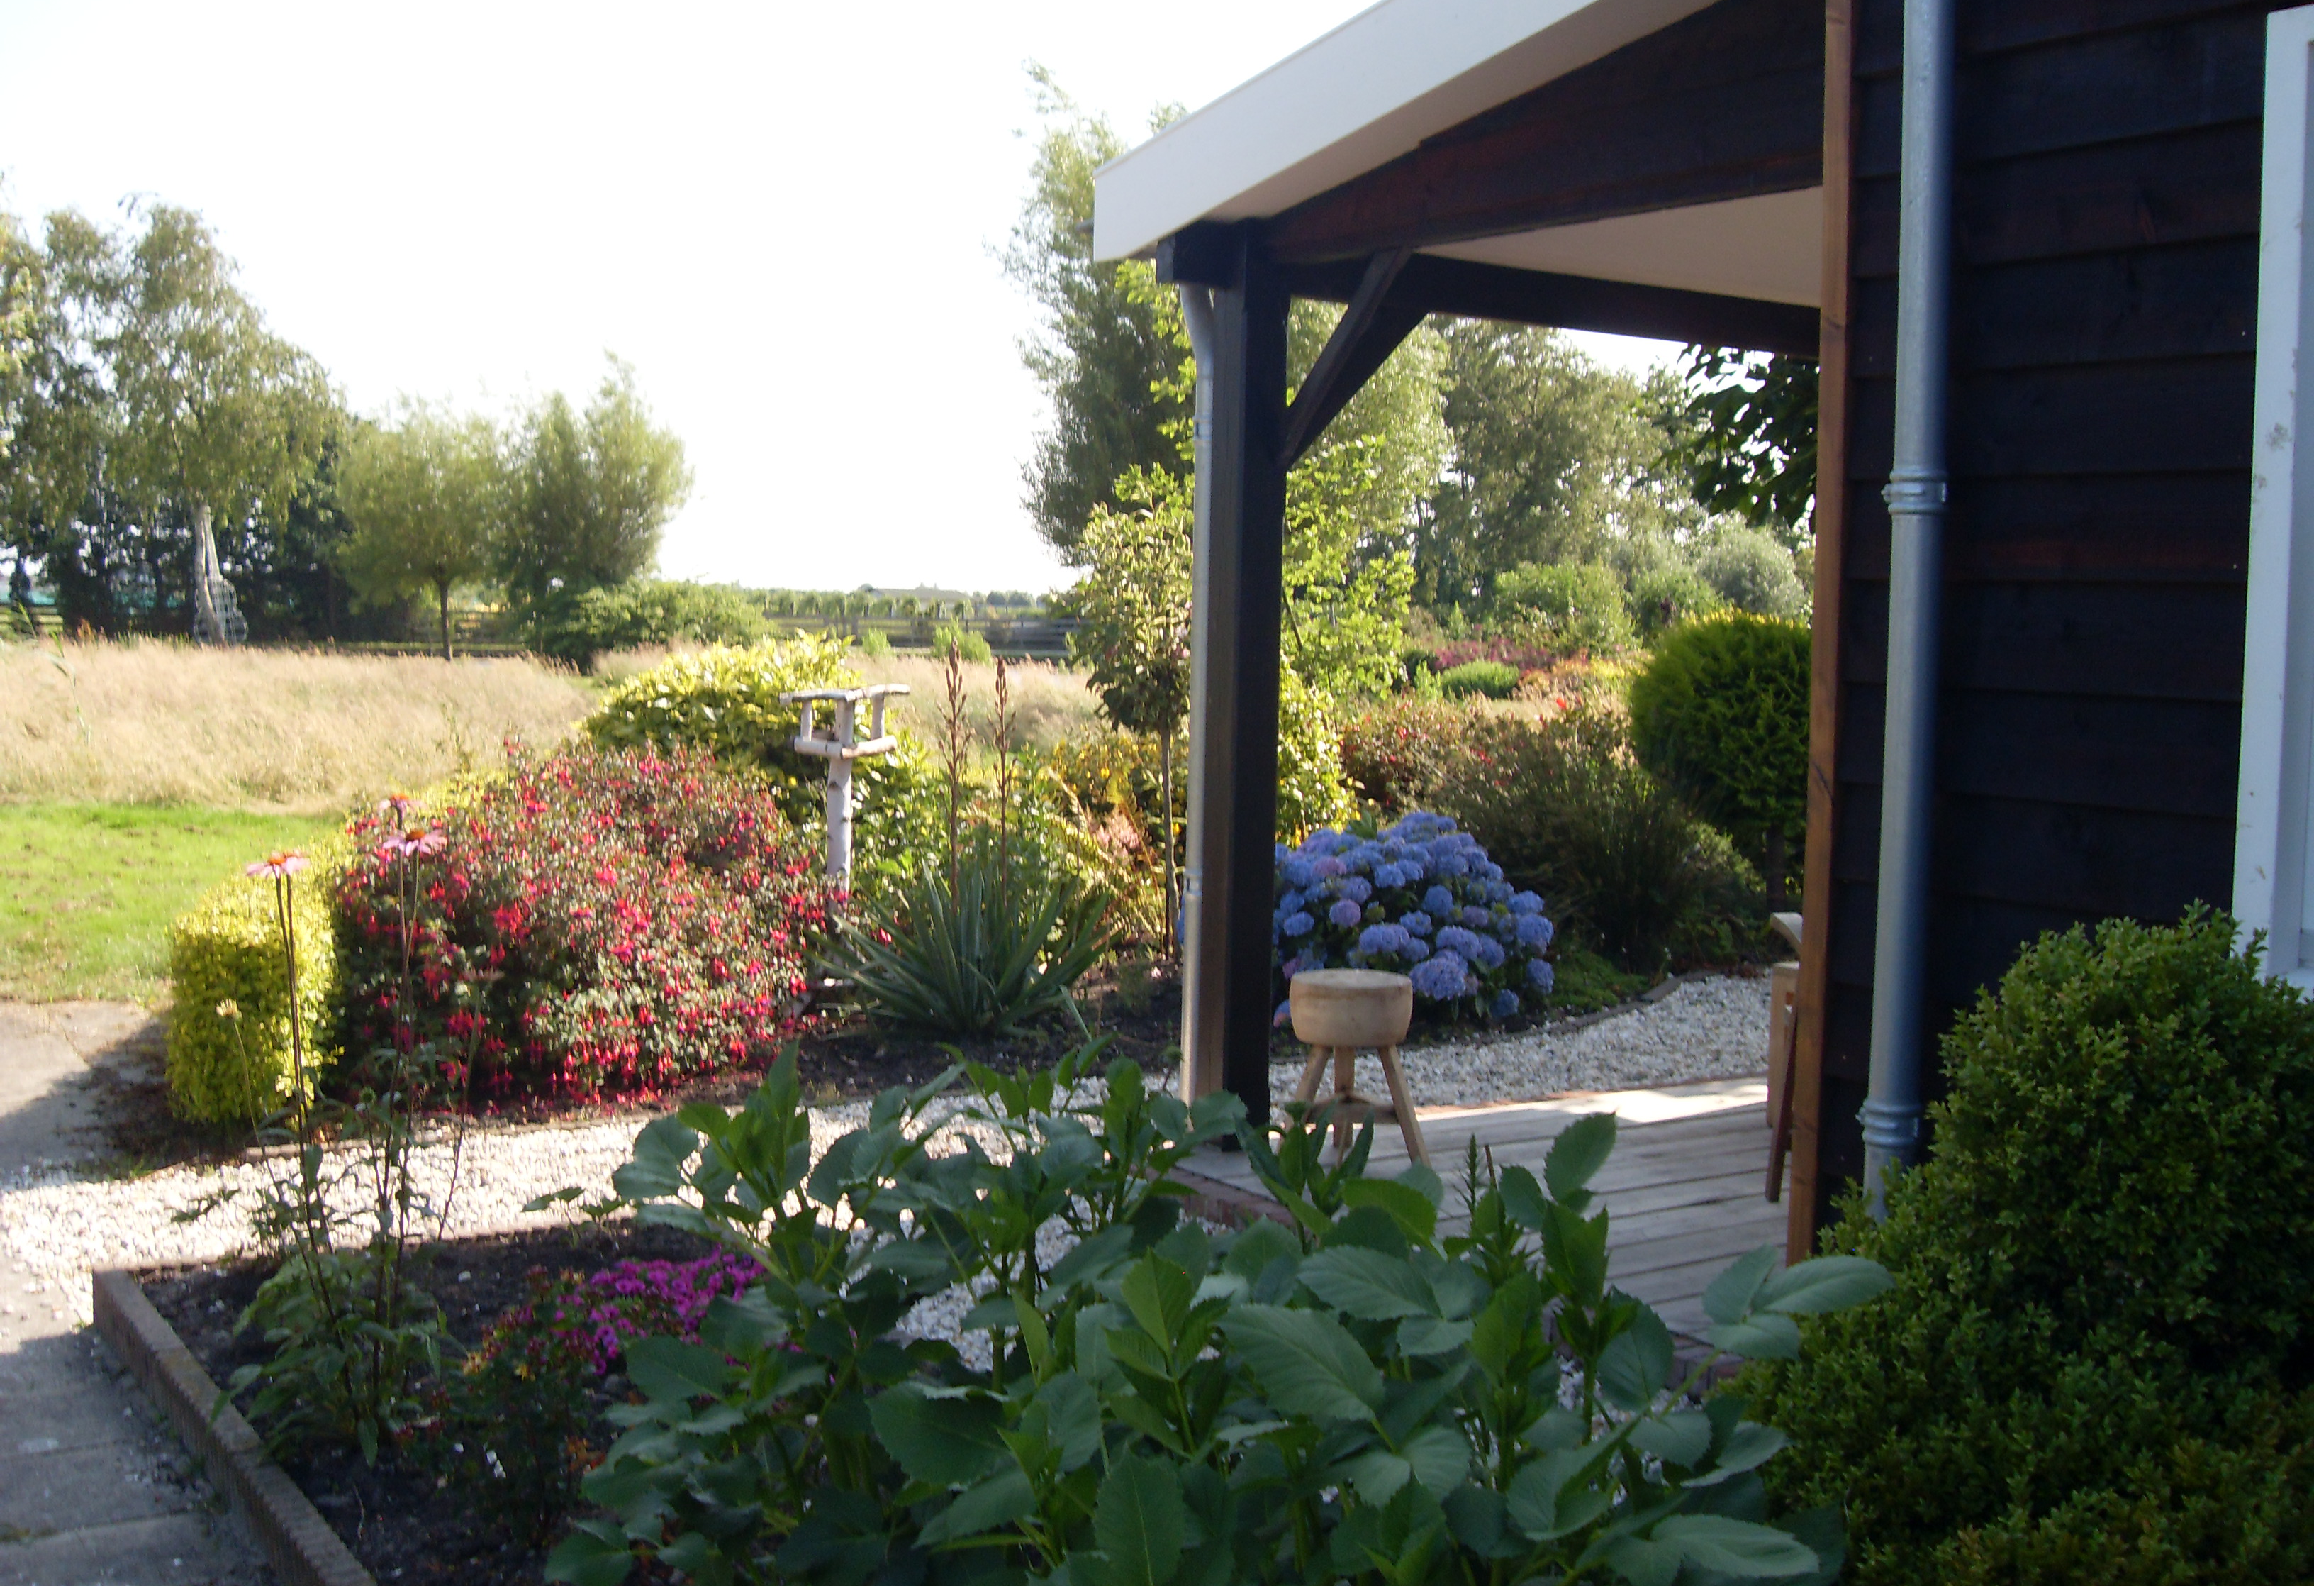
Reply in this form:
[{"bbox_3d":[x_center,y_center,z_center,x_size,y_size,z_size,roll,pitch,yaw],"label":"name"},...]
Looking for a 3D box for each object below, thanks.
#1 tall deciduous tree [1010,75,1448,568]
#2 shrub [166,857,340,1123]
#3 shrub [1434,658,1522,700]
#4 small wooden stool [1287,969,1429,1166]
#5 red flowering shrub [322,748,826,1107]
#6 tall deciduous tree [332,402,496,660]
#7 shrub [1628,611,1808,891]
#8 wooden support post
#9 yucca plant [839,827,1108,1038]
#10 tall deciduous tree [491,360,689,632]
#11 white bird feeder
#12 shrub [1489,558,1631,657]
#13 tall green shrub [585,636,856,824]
[{"bbox_3d":[1.087,-5.589,35.000,6.100,9.100,5.800,1,4,0],"label":"tall deciduous tree"},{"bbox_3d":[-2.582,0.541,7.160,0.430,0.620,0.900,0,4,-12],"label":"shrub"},{"bbox_3d":[4.411,-1.326,34.000,1.180,0.880,1.150,1,4,0],"label":"shrub"},{"bbox_3d":[0.532,0.746,6.650,0.390,0.480,0.380,1,4,0],"label":"small wooden stool"},{"bbox_3d":[-1.764,0.341,7.700,1.520,0.980,1.250,0,4,-13],"label":"red flowering shrub"},{"bbox_3d":[-16.341,-5.731,55.000,3.700,5.700,3.600,1,4,0],"label":"tall deciduous tree"},{"bbox_3d":[2.744,-0.071,11.500,1.080,1.460,1.080,2,4,13],"label":"shrub"},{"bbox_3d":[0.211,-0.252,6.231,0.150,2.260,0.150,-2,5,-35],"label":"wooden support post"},{"bbox_3d":[-0.624,0.464,8.500,0.900,0.670,0.880,1,4,-4],"label":"yucca plant"},{"bbox_3d":[-12.105,-5.948,53.000,4.200,6.600,4.100,1,4,0],"label":"tall deciduous tree"},{"bbox_3d":[-1.217,0.219,9.600,0.420,1.220,0.420,4,5,35],"label":"white bird feeder"},{"bbox_3d":[5.579,-2.092,34.000,2.000,2.100,2.000,2,4,9],"label":"shrub"},{"bbox_3d":[-1.642,0.054,9.500,1.200,1.300,1.150,1,4,-10],"label":"tall green shrub"}]

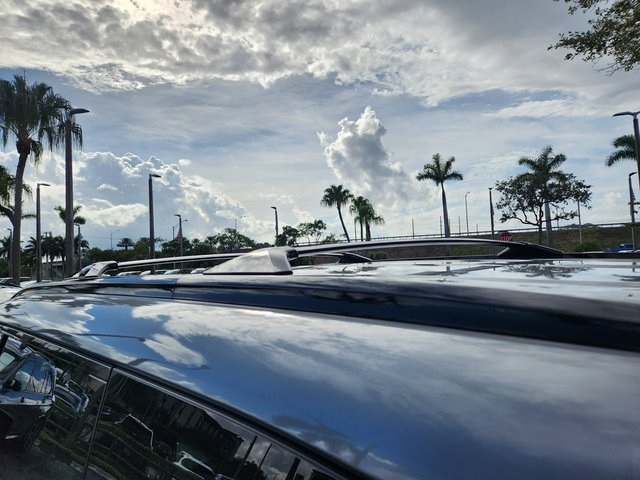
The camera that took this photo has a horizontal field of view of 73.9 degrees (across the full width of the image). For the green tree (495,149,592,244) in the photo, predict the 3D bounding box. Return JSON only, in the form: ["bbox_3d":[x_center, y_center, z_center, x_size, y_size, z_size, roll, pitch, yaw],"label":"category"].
[{"bbox_3d":[17.528,-2.102,32.739,7.500,9.860,7.000,-2,-3,0],"label":"green tree"}]

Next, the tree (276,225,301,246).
[{"bbox_3d":[-3.442,1.327,47.837,2.900,6.170,2.900,-2,-3,0],"label":"tree"}]

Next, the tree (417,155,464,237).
[{"bbox_3d":[11.171,-2.329,38.698,4.200,11.420,4.200,-2,-3,0],"label":"tree"}]

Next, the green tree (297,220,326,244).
[{"bbox_3d":[-0.742,1.054,48.825,3.300,6.620,3.300,-2,-3,0],"label":"green tree"}]

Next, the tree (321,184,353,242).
[{"bbox_3d":[1.887,-0.881,43.742,3.700,9.750,3.400,-2,-3,0],"label":"tree"}]

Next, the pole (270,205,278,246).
[{"bbox_3d":[-4.565,0.387,43.298,0.650,7.640,0.300,-2,-3,0],"label":"pole"}]

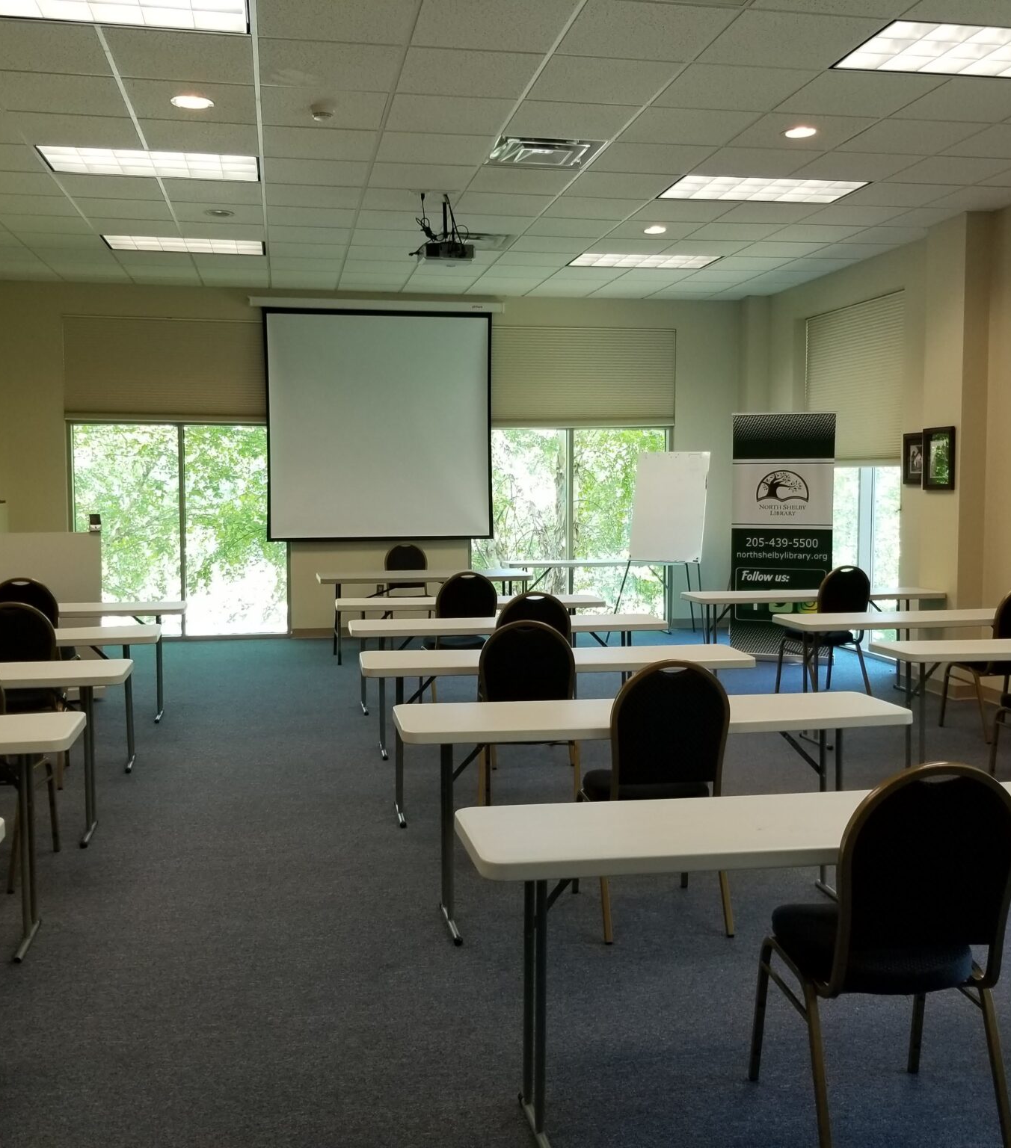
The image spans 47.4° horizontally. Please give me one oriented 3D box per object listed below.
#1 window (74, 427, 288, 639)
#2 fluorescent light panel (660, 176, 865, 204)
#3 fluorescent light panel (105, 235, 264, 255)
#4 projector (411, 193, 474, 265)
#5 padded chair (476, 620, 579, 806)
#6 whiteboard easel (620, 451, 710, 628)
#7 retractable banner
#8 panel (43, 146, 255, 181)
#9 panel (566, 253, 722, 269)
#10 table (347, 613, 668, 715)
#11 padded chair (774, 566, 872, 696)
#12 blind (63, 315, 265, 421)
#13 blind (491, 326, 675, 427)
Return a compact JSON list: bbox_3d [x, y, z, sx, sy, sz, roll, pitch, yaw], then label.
[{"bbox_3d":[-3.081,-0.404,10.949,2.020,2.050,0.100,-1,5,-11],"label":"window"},{"bbox_3d":[1.604,-2.398,7.202,1.200,0.070,0.600,-1,5,-10],"label":"fluorescent light panel"},{"bbox_3d":[-2.457,-2.556,8.935,1.200,0.060,0.600,-1,5,-11],"label":"fluorescent light panel"},{"bbox_3d":[-0.393,-2.188,7.323,0.360,0.410,0.290,-1,5,-10],"label":"projector"},{"bbox_3d":[0.086,0.660,5.264,0.460,0.960,0.560,0,5,-3],"label":"padded chair"},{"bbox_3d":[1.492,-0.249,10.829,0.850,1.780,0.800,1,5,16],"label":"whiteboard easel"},{"bbox_3d":[2.361,-0.294,9.804,0.860,2.110,0.220,2,5,18],"label":"retractable banner"},{"bbox_3d":[-1.994,-2.353,6.548,1.200,0.060,0.600,-1,5,-11],"label":"panel"},{"bbox_3d":[1.167,-2.648,9.705,1.210,0.080,0.610,-1,5,-11],"label":"panel"},{"bbox_3d":[0.019,0.649,6.707,1.830,0.740,0.460,-1,5,-10],"label":"table"},{"bbox_3d":[2.251,0.405,8.181,0.455,0.950,0.560,-2,5,-18],"label":"padded chair"},{"bbox_3d":[-3.086,-1.908,10.822,2.000,0.950,0.070,-1,5,-11],"label":"blind"},{"bbox_3d":[0.696,-1.977,11.487,2.080,0.970,0.060,-1,5,-11],"label":"blind"}]

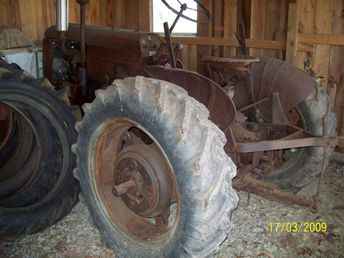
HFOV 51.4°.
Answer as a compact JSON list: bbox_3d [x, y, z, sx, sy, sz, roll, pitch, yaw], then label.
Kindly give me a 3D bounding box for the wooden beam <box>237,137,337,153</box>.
[{"bbox_3d":[0.911,0.131,2.885,0.751,0.066,0.048,-4,12,21],"label":"wooden beam"}]

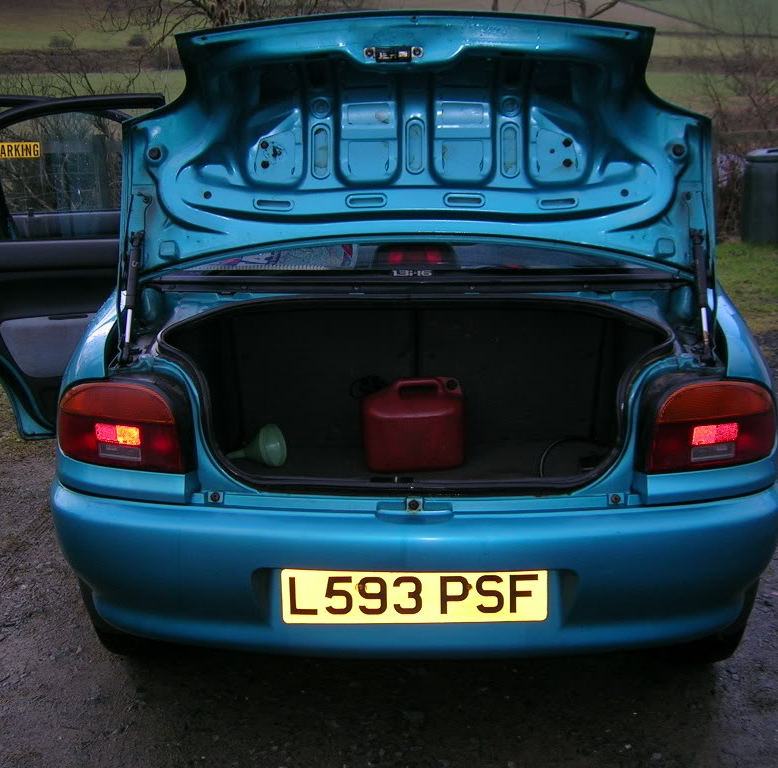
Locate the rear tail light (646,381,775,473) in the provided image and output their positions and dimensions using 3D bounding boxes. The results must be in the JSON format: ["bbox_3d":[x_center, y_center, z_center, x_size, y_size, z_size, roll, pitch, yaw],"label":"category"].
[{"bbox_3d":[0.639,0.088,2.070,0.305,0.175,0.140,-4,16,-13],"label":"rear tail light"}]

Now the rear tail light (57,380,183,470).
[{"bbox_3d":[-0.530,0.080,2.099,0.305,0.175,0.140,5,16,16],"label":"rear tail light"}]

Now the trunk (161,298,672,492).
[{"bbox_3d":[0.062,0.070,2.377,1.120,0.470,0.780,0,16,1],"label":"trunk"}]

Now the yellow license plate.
[{"bbox_3d":[0.051,0.417,2.025,0.518,0.111,0.016,0,10,1],"label":"yellow license plate"}]

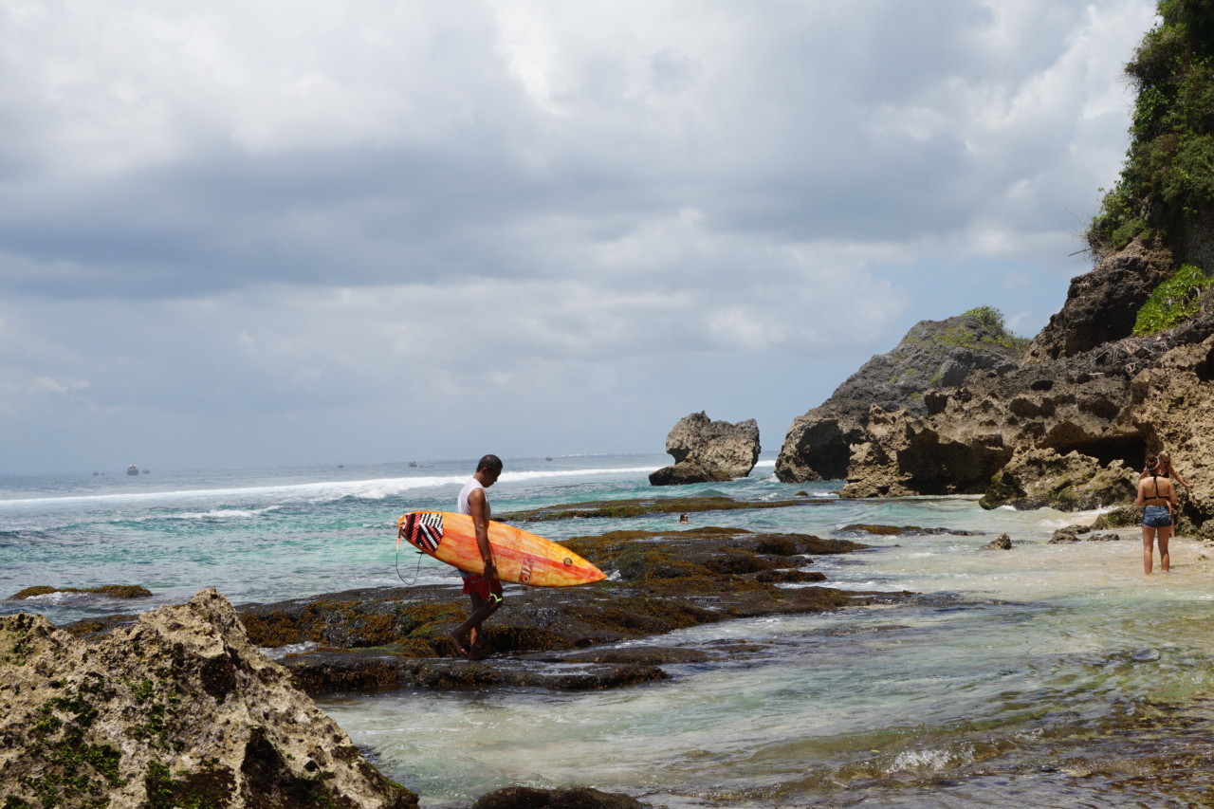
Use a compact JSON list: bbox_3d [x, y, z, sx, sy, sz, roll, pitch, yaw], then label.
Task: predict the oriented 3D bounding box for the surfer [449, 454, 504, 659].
[{"bbox_3d":[-1.060,1.238,15.900,0.470,1.670,0.520,-1,-2,-5],"label":"surfer"}]

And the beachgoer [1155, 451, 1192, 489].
[{"bbox_3d":[8.442,1.366,29.500,0.800,1.380,0.500,-2,-2,14],"label":"beachgoer"}]

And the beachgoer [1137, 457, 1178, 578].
[{"bbox_3d":[7.264,1.483,25.800,0.550,1.630,0.360,-2,-2,16],"label":"beachgoer"}]

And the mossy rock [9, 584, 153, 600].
[{"bbox_3d":[-7.382,2.638,27.400,2.000,0.250,0.900,-1,-2,-16],"label":"mossy rock"}]

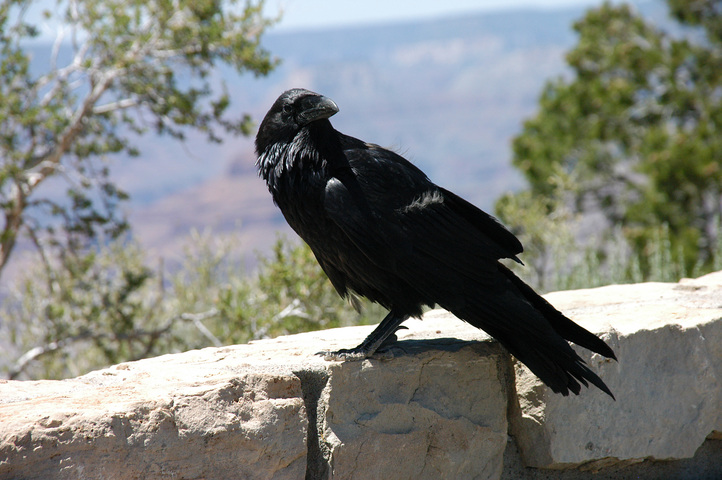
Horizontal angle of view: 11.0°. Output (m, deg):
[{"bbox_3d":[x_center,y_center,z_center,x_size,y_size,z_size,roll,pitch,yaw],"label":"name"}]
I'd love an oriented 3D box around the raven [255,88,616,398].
[{"bbox_3d":[0.088,0.004,4.380,0.405,0.355,0.170,-1,3,-12],"label":"raven"}]

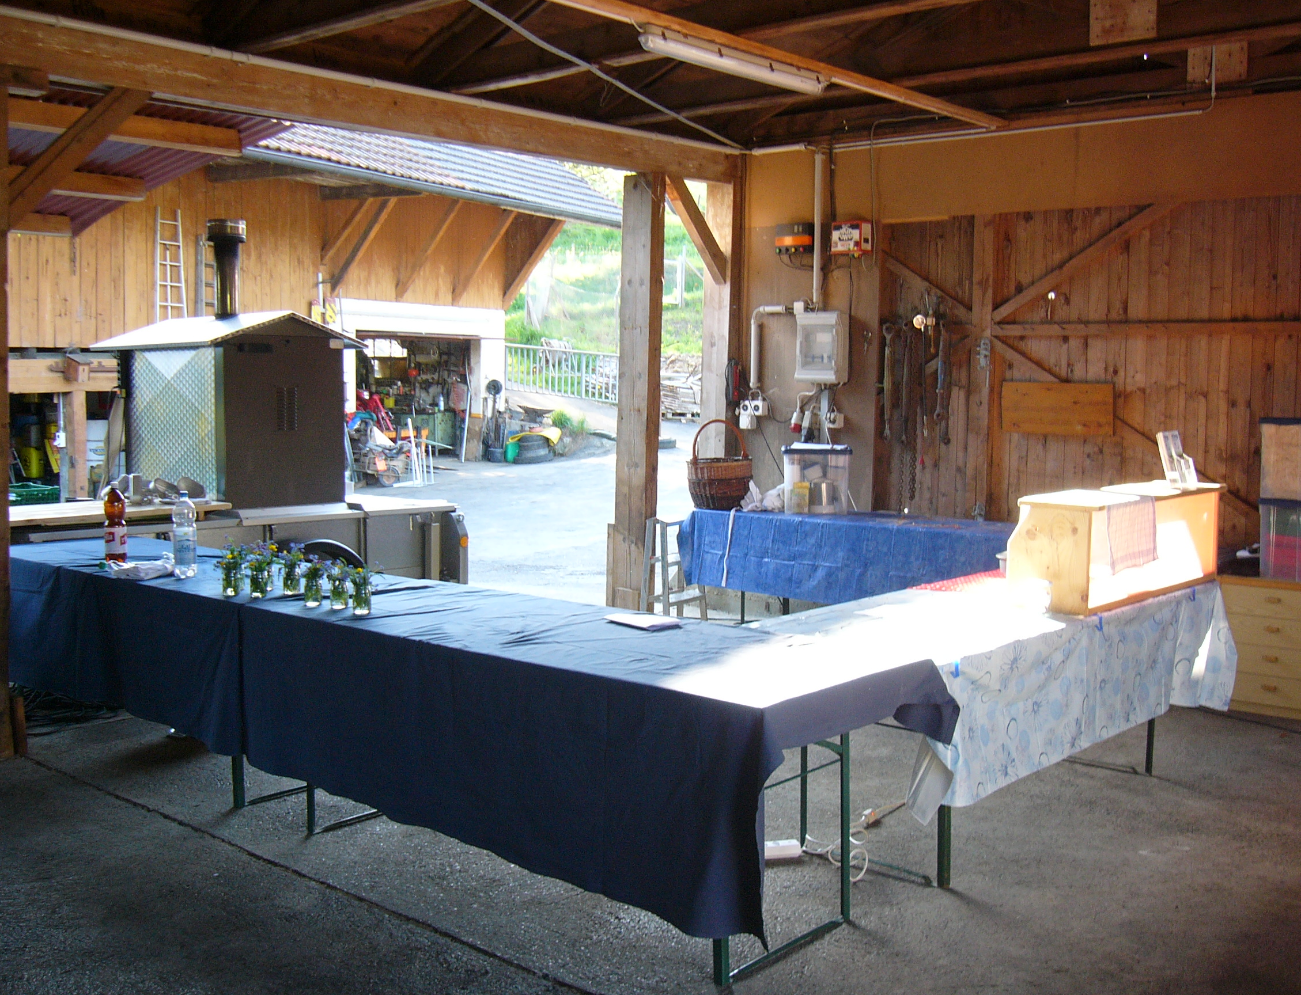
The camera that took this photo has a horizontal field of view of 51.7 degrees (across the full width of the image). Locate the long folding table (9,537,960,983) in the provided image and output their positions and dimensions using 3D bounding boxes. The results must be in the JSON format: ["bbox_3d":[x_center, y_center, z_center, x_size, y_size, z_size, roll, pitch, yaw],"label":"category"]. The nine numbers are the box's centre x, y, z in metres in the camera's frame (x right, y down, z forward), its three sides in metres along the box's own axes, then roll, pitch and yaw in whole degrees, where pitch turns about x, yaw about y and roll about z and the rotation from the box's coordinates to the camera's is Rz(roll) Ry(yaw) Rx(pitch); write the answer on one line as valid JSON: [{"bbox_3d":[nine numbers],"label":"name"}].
[{"bbox_3d":[-1.144,0.737,4.970,4.369,0.798,0.820,5,7,39],"label":"long folding table"}]

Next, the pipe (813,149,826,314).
[{"bbox_3d":[1.147,-1.847,9.226,0.048,1.060,0.050,5,5,39],"label":"pipe"}]

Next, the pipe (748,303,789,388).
[{"bbox_3d":[0.837,-1.058,9.527,0.330,0.590,0.060,5,5,39],"label":"pipe"}]

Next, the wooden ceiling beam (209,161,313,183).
[{"bbox_3d":[-5.403,-4.514,18.506,1.960,0.220,0.180,4,6,29],"label":"wooden ceiling beam"}]

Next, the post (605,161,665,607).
[{"bbox_3d":[-0.114,-0.634,9.005,0.320,2.980,0.170,5,5,39],"label":"post"}]

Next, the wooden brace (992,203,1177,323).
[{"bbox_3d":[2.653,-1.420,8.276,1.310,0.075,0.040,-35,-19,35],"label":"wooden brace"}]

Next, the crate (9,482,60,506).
[{"bbox_3d":[-7.730,-0.033,16.800,0.400,0.300,0.600,4,6,29],"label":"crate"}]

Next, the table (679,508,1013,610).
[{"bbox_3d":[1.431,0.528,8.616,2.260,0.785,0.840,5,5,39],"label":"table"}]

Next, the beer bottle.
[{"bbox_3d":[-2.275,0.107,5.708,0.093,0.326,0.093,5,5,39],"label":"beer bottle"}]

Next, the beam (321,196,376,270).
[{"bbox_3d":[-4.720,-4.123,20.956,1.334,0.140,0.130,-47,-17,24],"label":"beam"}]

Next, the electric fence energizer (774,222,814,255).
[{"bbox_3d":[0.928,-1.633,8.478,0.280,0.190,0.120,5,7,42],"label":"electric fence energizer"}]

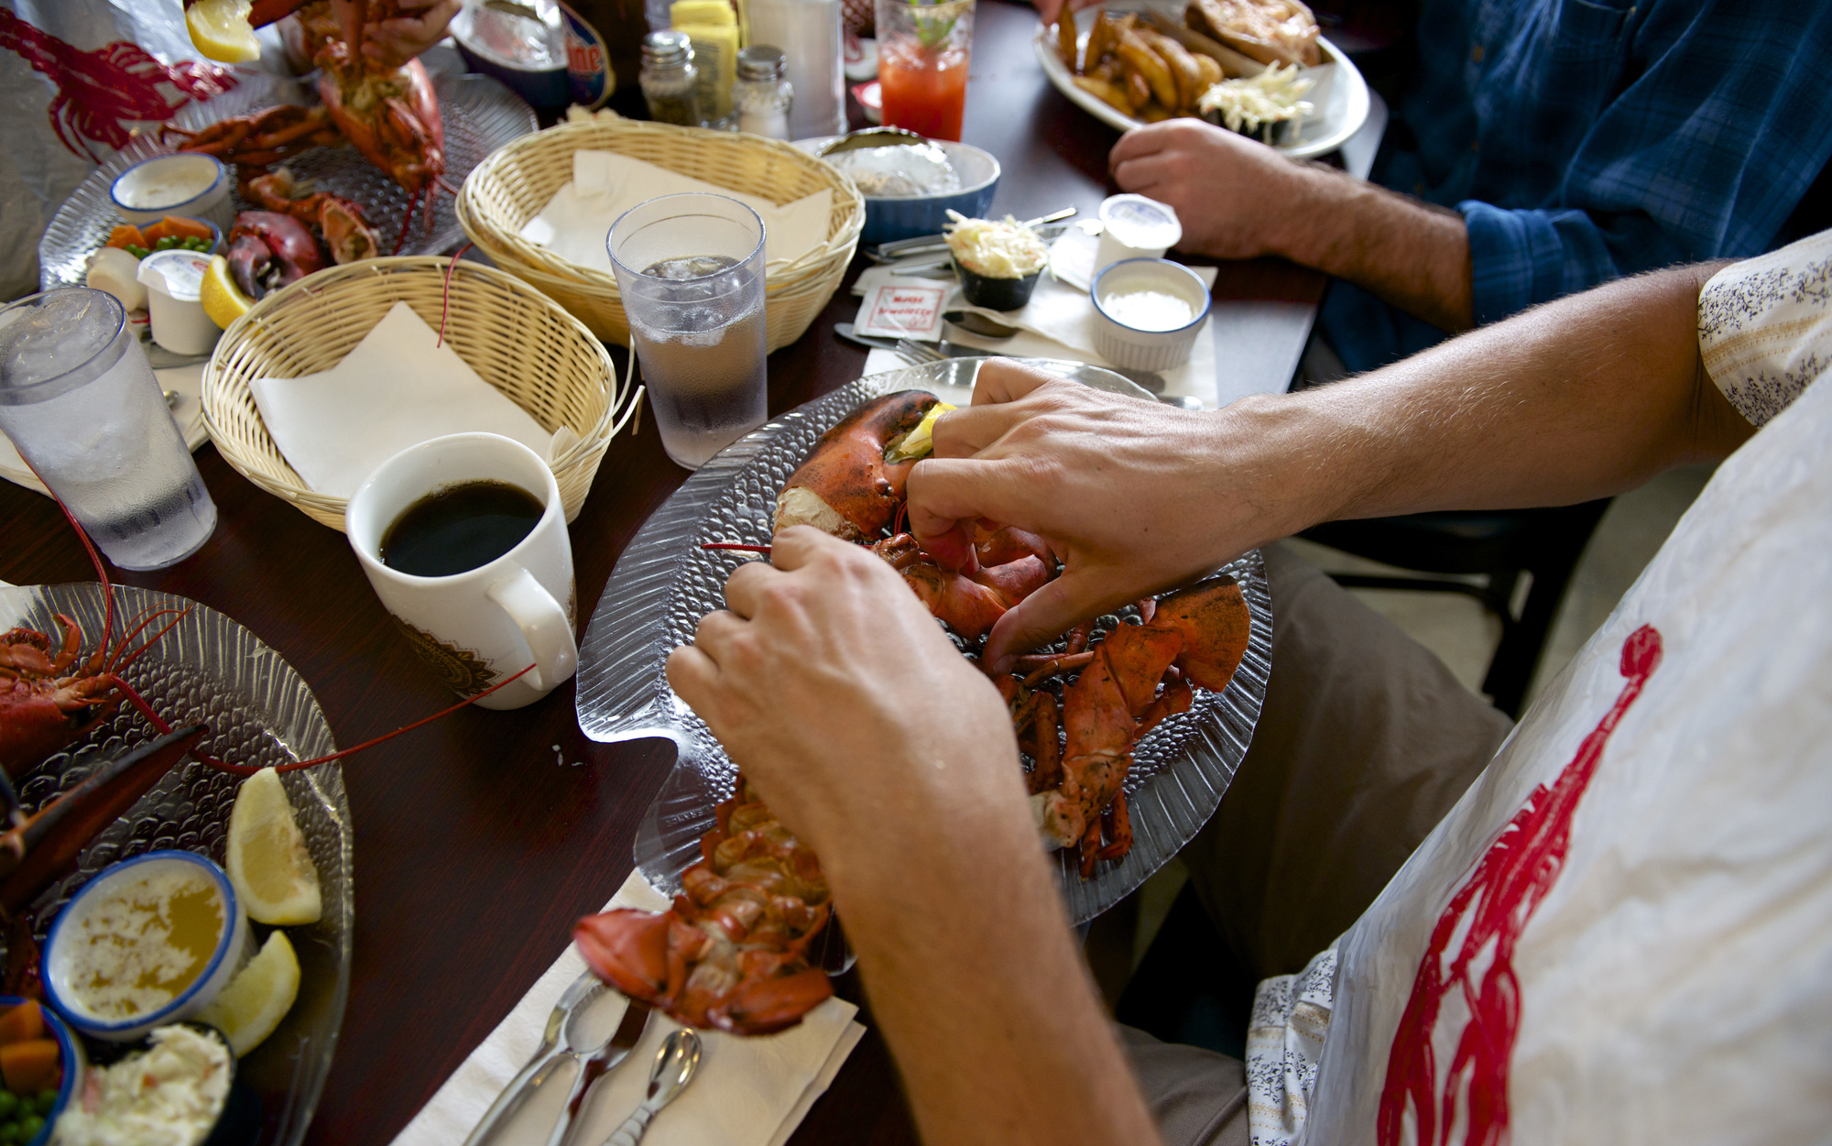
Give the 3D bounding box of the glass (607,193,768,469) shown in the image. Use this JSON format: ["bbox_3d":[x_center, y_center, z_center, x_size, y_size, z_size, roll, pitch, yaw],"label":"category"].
[{"bbox_3d":[-0.110,-0.120,0.634,0.073,0.129,0.073,1,50,0],"label":"glass"}]

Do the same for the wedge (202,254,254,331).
[{"bbox_3d":[-0.407,-0.164,0.728,0.034,0.036,0.065,-25,53,-21],"label":"wedge"}]

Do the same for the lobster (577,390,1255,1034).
[{"bbox_3d":[0.008,0.034,0.520,0.255,0.088,0.350,15,51,11],"label":"lobster"}]

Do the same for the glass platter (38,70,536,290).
[{"bbox_3d":[-0.406,-0.243,0.814,0.298,0.028,0.365,0,49,-1],"label":"glass platter"}]

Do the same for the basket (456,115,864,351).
[{"bbox_3d":[-0.151,-0.199,0.751,0.248,0.072,0.170,12,49,10],"label":"basket"}]

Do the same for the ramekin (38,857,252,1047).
[{"bbox_3d":[-0.283,0.143,0.459,0.068,0.034,0.068,1,50,-1],"label":"ramekin"}]

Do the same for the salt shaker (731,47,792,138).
[{"bbox_3d":[-0.099,-0.304,0.815,0.041,0.087,0.041,1,50,0],"label":"salt shaker"}]

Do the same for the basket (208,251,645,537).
[{"bbox_3d":[-0.252,-0.076,0.633,0.230,0.072,0.177,29,55,21],"label":"basket"}]

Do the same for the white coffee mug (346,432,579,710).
[{"bbox_3d":[-0.188,0.011,0.544,0.108,0.103,0.086,34,56,26],"label":"white coffee mug"}]

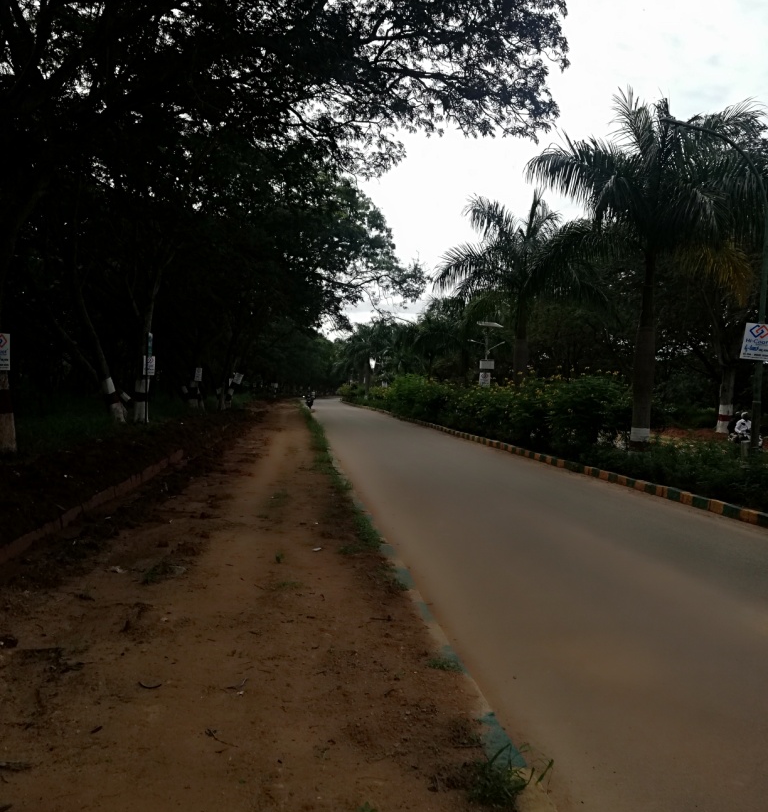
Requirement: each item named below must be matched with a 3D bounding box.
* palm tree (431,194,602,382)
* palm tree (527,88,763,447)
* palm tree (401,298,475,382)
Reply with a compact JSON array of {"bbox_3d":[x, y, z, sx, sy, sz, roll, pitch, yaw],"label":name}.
[{"bbox_3d":[4.880,-3.350,28.900,6.100,8.900,6.000,2,1,0],"label":"palm tree"},{"bbox_3d":[6.500,-3.200,19.900,6.000,9.300,6.000,2,1,0],"label":"palm tree"},{"bbox_3d":[3.070,-2.800,44.500,4.400,6.900,4.400,2,1,0],"label":"palm tree"}]

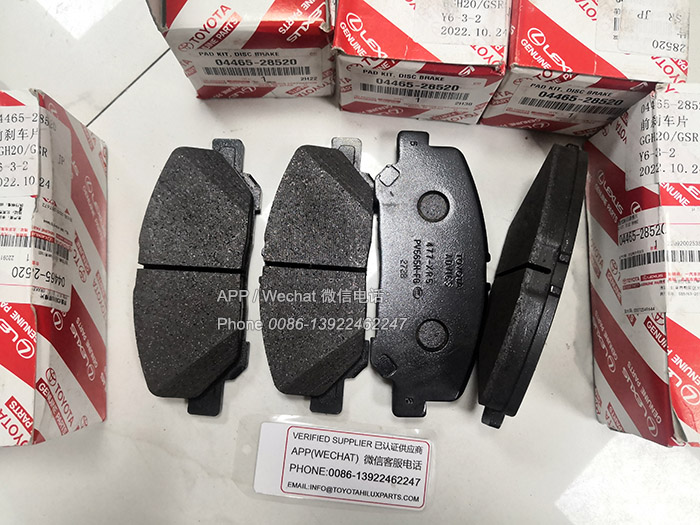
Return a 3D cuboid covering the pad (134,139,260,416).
[{"bbox_3d":[-0.083,0.004,0.300,0.062,0.018,0.155,3,81,0],"label":"pad"}]

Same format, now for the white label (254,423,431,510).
[{"bbox_3d":[-0.004,0.109,0.293,0.093,0.002,0.037,6,81,0],"label":"white label"}]

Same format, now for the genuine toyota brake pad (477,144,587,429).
[{"bbox_3d":[0.086,0.007,0.266,0.017,0.062,0.147,18,83,3],"label":"genuine toyota brake pad"}]

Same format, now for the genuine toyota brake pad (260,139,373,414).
[{"bbox_3d":[-0.017,0.003,0.301,0.062,0.018,0.155,4,81,0],"label":"genuine toyota brake pad"}]

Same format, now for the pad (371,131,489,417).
[{"bbox_3d":[0.044,0.005,0.302,0.062,0.018,0.155,2,81,-1],"label":"pad"}]

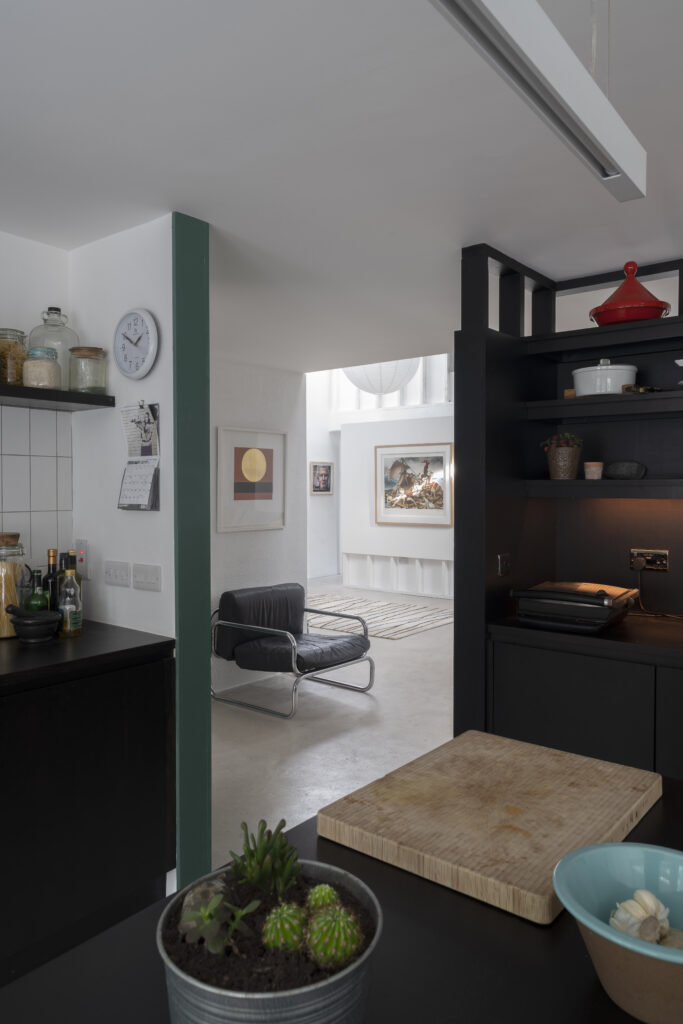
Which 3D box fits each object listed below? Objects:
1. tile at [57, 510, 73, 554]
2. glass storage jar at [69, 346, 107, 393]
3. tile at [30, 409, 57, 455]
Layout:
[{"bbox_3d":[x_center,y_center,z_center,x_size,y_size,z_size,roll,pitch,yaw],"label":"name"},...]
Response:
[{"bbox_3d":[-1.039,0.099,2.566,0.010,0.200,0.061,2,2,38],"label":"tile"},{"bbox_3d":[-0.885,-0.488,2.388,0.122,0.165,0.122,0,2,0],"label":"glass storage jar"},{"bbox_3d":[-1.084,-0.292,2.481,0.009,0.180,0.099,1,2,38],"label":"tile"}]

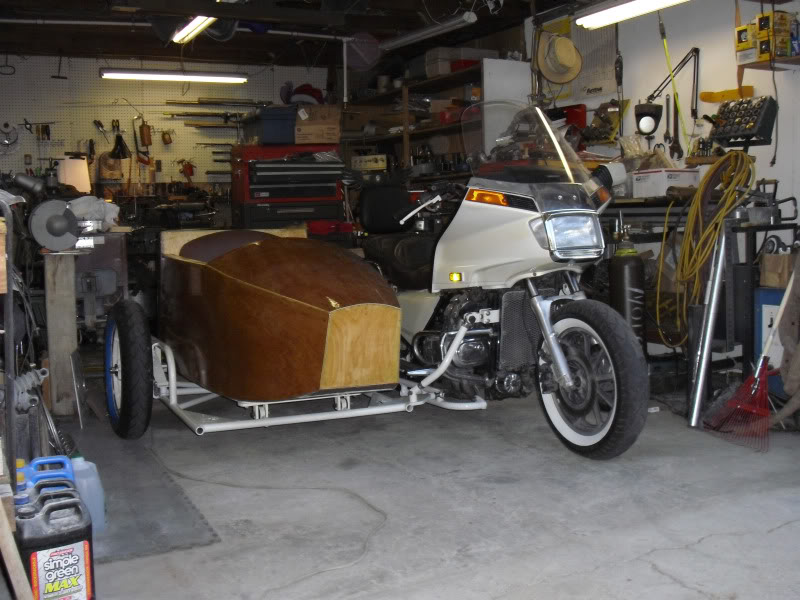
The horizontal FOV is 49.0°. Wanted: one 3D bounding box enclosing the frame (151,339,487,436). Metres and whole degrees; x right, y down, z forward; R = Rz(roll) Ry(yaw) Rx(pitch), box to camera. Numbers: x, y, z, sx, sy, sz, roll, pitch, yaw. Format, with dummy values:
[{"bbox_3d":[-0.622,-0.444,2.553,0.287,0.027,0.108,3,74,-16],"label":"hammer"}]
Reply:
[{"bbox_3d":[-0.492,0.322,4.347,1.220,0.300,1.420,-4,6,-26],"label":"frame"}]

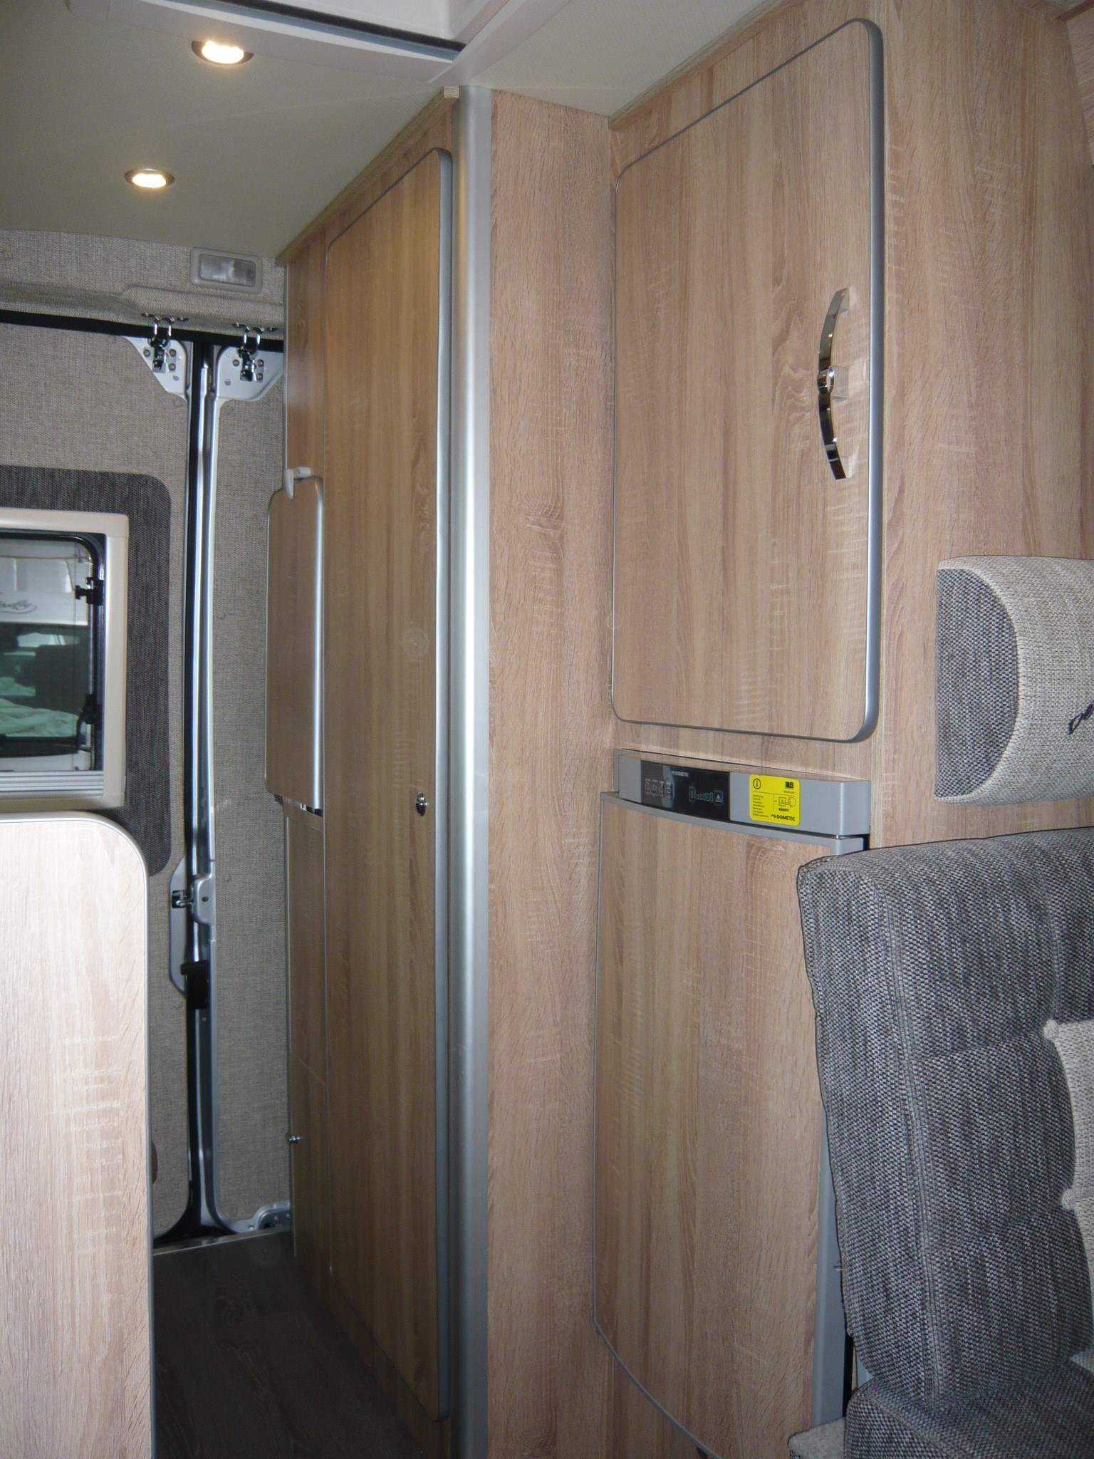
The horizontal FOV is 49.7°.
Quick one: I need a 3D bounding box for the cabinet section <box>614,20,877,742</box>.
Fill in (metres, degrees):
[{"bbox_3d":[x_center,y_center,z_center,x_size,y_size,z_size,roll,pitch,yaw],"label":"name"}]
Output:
[{"bbox_3d":[0.336,-0.368,1.467,0.320,0.740,0.497,-2,4,-29],"label":"cabinet section"}]

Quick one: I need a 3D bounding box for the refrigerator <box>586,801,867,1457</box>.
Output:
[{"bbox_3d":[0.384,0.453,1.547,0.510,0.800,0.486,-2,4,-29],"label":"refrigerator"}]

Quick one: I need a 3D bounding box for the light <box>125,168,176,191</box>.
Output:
[{"bbox_3d":[-0.615,-0.850,1.831,0.075,0.023,0.075,-2,4,-29],"label":"light"}]

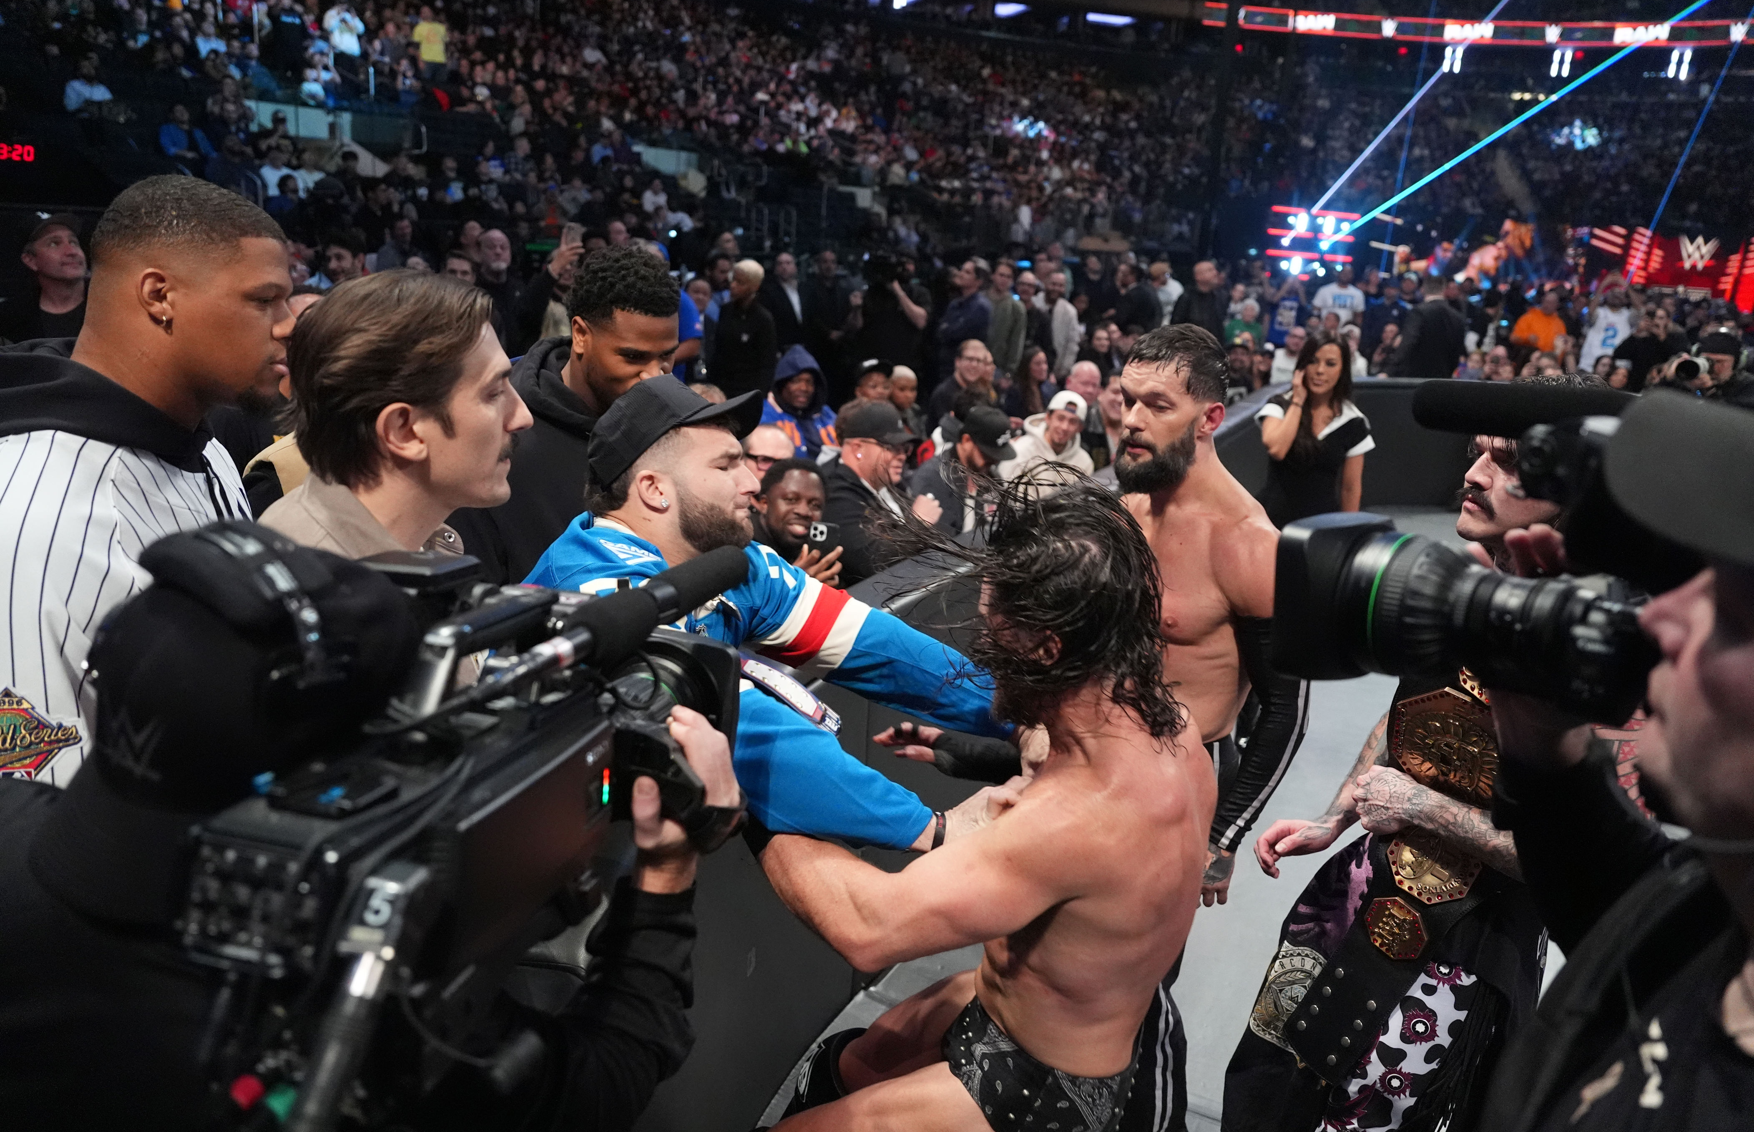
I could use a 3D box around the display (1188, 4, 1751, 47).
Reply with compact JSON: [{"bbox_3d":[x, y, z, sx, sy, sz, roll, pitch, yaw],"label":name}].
[{"bbox_3d":[22.500,-20.300,44.300,19.600,0.850,1.800,3,14,1],"label":"display"}]

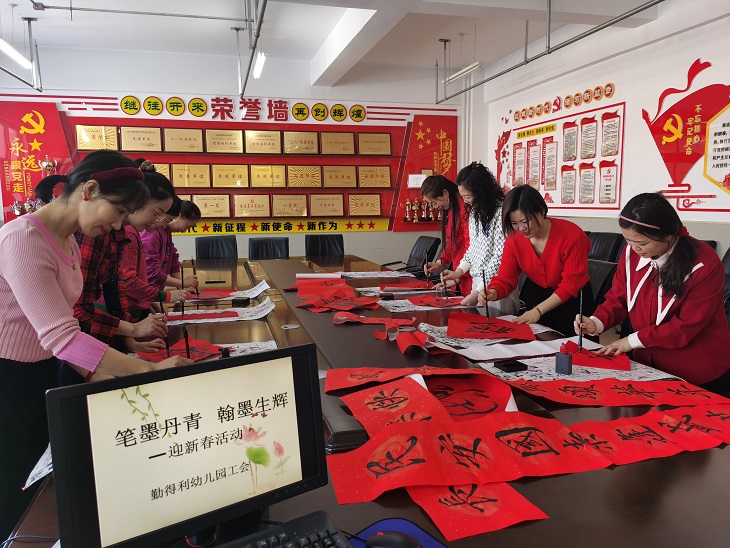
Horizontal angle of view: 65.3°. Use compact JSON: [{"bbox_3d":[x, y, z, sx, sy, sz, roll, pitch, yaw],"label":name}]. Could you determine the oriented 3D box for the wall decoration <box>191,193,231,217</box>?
[{"bbox_3d":[-2.371,-1.043,8.839,0.565,0.360,0.030,-2,8,-14],"label":"wall decoration"}]

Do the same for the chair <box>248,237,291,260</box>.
[{"bbox_3d":[-1.059,0.082,6.501,0.560,0.955,0.620,-2,8,-14],"label":"chair"}]

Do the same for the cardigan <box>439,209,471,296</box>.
[{"bbox_3d":[0.732,-0.201,4.320,0.390,0.700,0.450,-2,8,-15],"label":"cardigan"}]

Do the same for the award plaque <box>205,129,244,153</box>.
[{"bbox_3d":[-2.161,-2.030,8.768,0.565,0.360,0.030,-2,8,-14],"label":"award plaque"}]

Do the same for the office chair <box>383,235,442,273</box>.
[{"bbox_3d":[0.515,0.078,6.471,0.650,0.955,0.570,-4,8,-25],"label":"office chair"}]

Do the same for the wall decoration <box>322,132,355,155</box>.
[{"bbox_3d":[-0.451,-2.205,9.639,0.585,0.385,0.030,-2,7,-14],"label":"wall decoration"}]

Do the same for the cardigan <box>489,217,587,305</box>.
[{"bbox_3d":[0.955,-0.079,3.100,0.500,0.460,0.390,6,10,42],"label":"cardigan"}]

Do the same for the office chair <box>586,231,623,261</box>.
[{"bbox_3d":[2.528,0.044,6.471,0.620,1.000,0.580,-3,8,-22],"label":"office chair"}]

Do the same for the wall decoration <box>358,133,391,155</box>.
[{"bbox_3d":[0.184,-2.226,9.799,0.585,0.385,0.030,-2,7,-14],"label":"wall decoration"}]

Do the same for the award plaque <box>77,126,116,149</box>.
[{"bbox_3d":[-3.906,-1.978,8.323,0.565,0.360,0.030,-2,8,-14],"label":"award plaque"}]

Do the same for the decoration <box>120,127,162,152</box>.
[{"bbox_3d":[-3.324,-1.994,8.471,0.565,0.360,0.030,-2,8,-14],"label":"decoration"}]

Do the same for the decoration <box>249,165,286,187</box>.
[{"bbox_3d":[-1.540,-1.564,9.137,0.580,0.380,0.030,-2,8,-15],"label":"decoration"}]

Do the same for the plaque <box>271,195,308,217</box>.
[{"bbox_3d":[-1.198,-1.091,9.137,0.565,0.360,0.030,-2,8,-14],"label":"plaque"}]

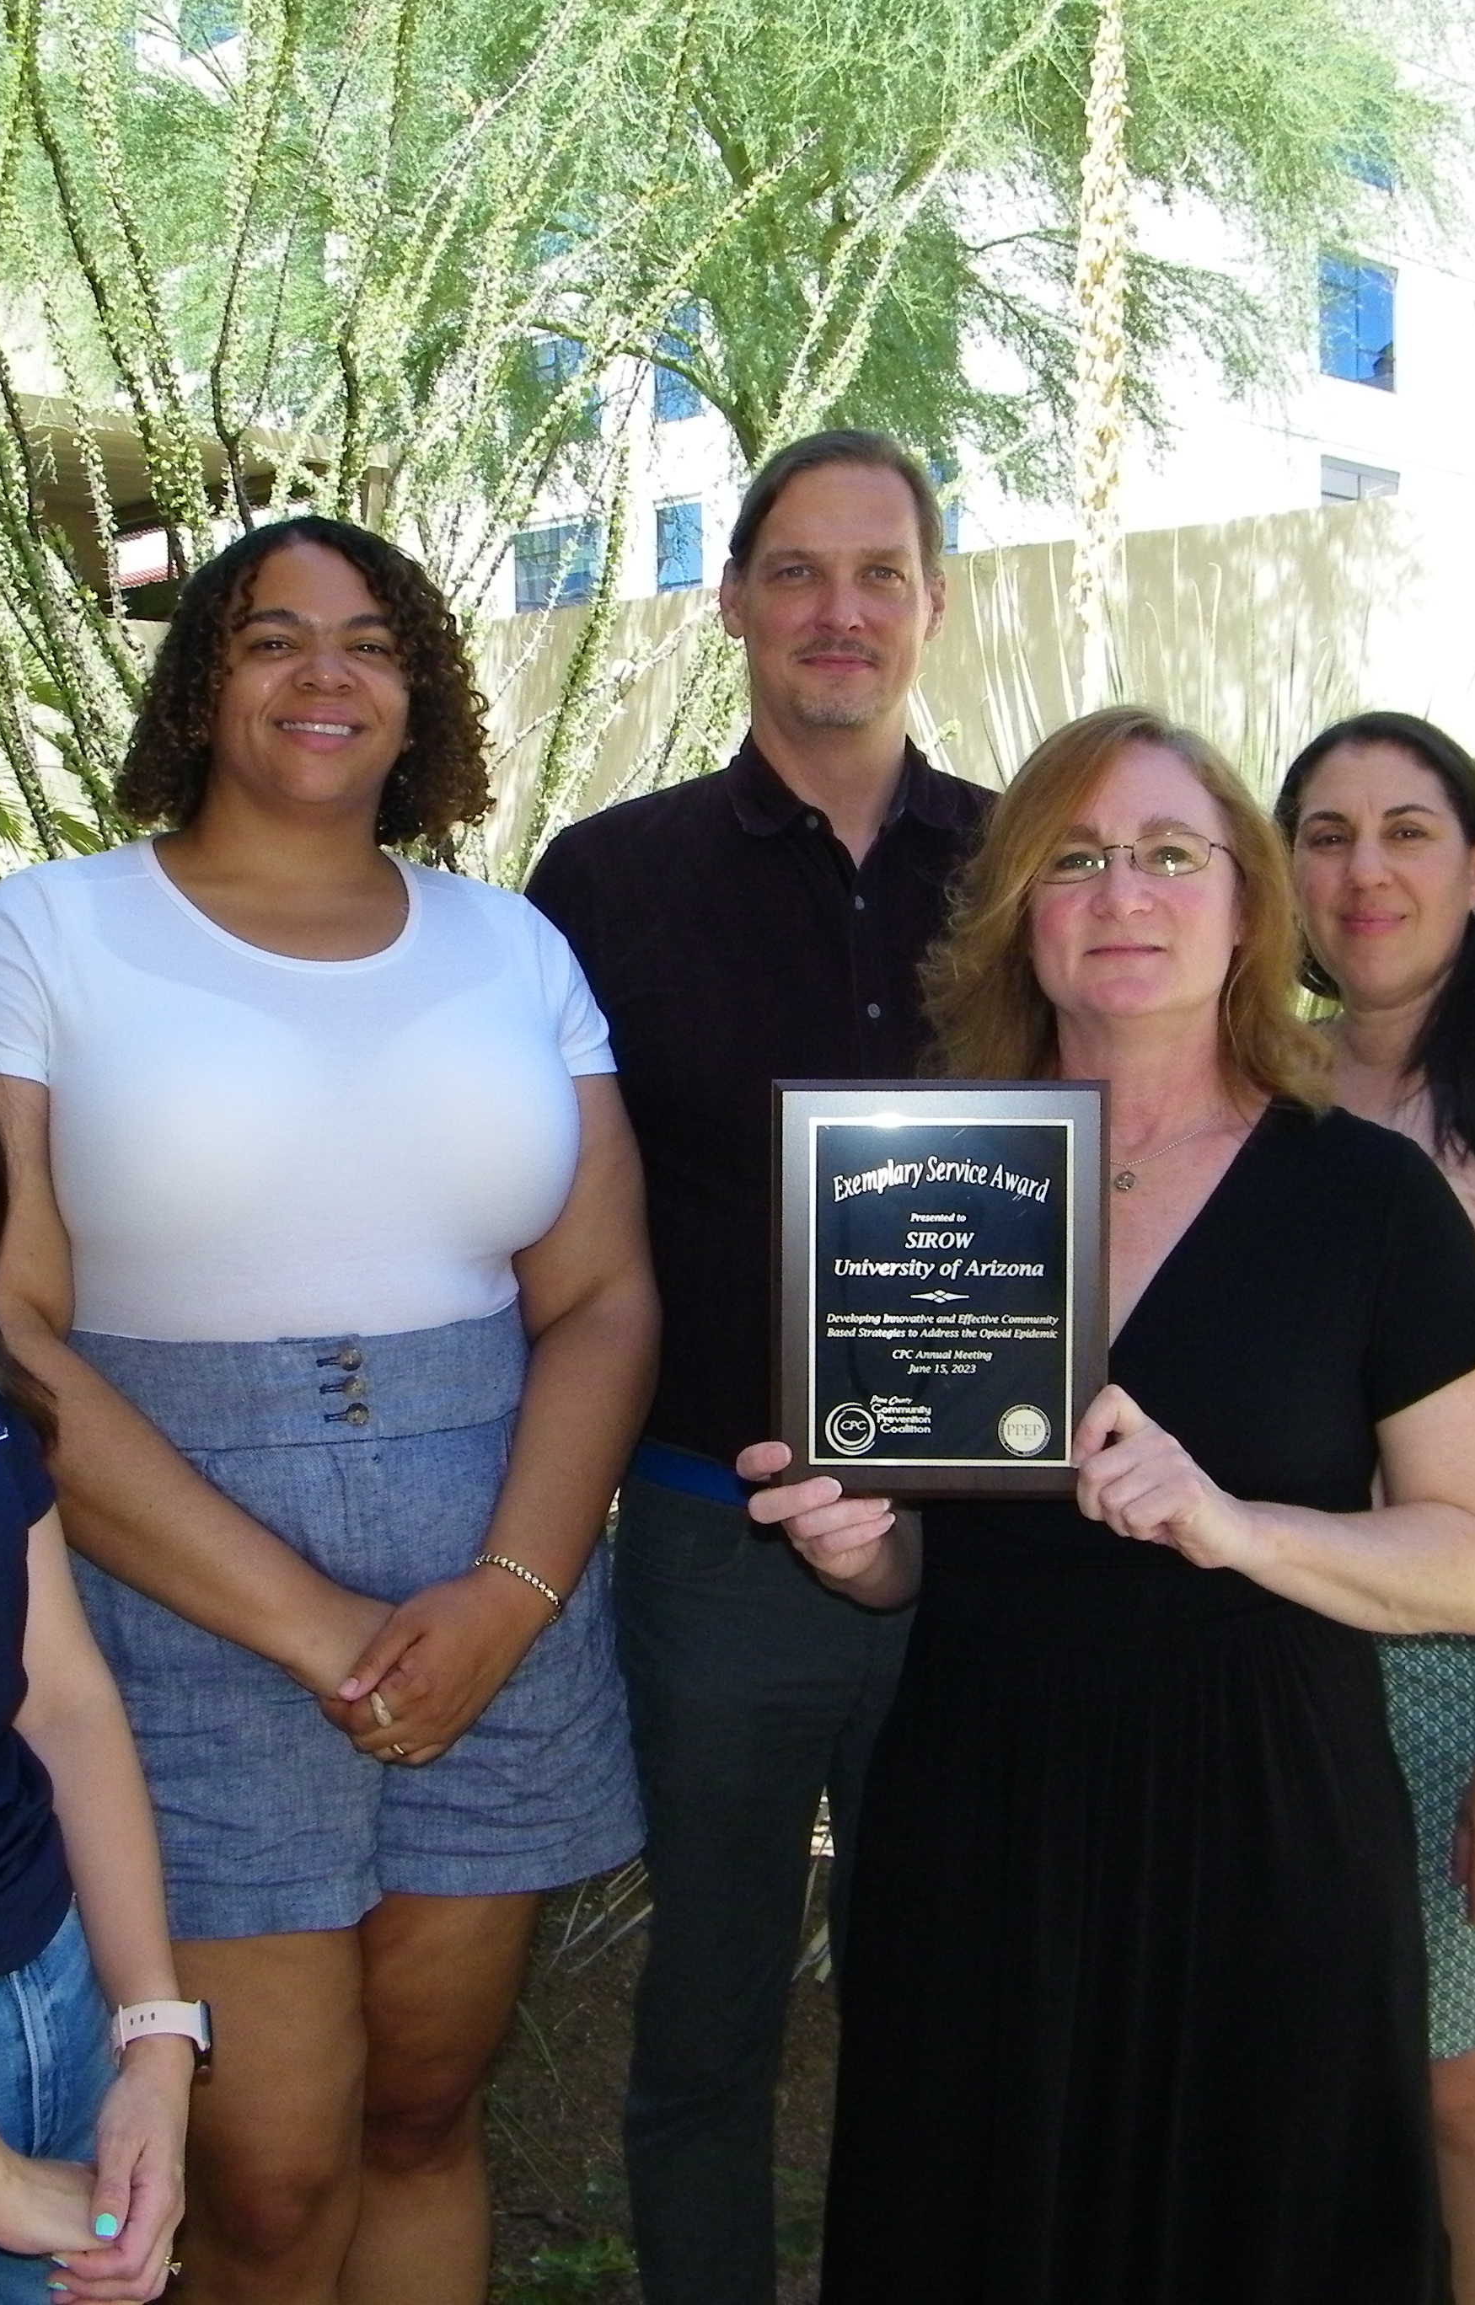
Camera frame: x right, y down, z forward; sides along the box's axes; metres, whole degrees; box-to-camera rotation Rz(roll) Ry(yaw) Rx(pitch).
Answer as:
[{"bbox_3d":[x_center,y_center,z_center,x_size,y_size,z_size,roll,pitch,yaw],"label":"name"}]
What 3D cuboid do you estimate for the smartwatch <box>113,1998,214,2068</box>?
[{"bbox_3d":[-0.292,0.447,1.260,0.052,0.036,0.058,-10,-39,-21],"label":"smartwatch"}]

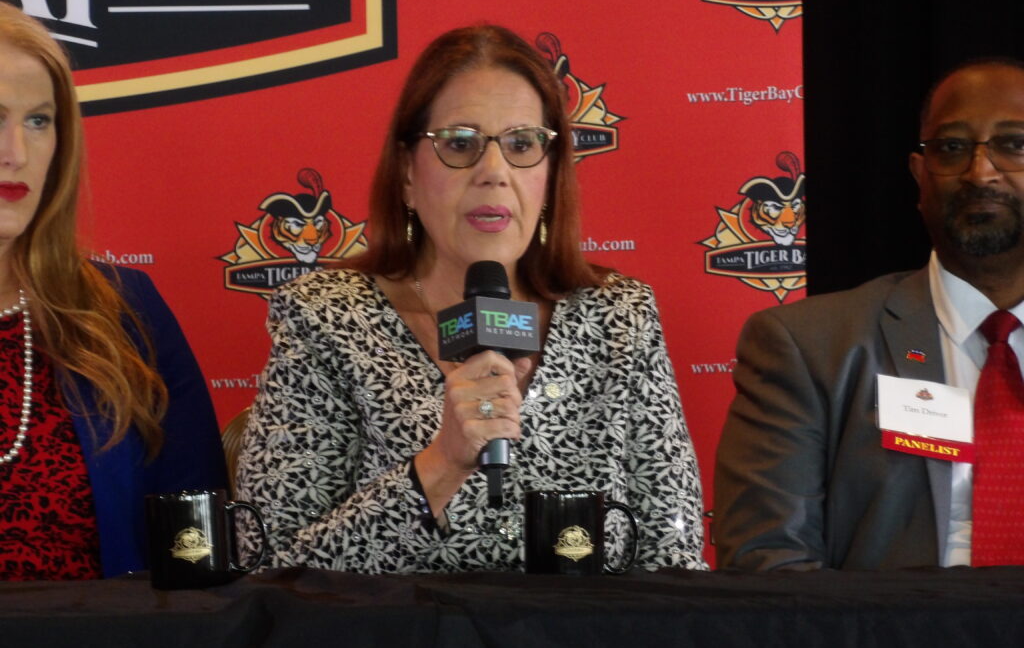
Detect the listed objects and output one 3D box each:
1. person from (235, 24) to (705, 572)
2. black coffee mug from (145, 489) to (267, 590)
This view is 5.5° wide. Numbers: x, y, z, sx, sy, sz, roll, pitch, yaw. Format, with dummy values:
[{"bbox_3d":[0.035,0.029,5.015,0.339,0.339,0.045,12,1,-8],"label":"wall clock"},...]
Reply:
[{"bbox_3d":[-0.045,0.330,11.250,0.530,1.290,0.720,0,-1,-13],"label":"person"},{"bbox_3d":[-0.310,0.219,10.900,0.121,0.097,0.083,-4,-1,3],"label":"black coffee mug"}]

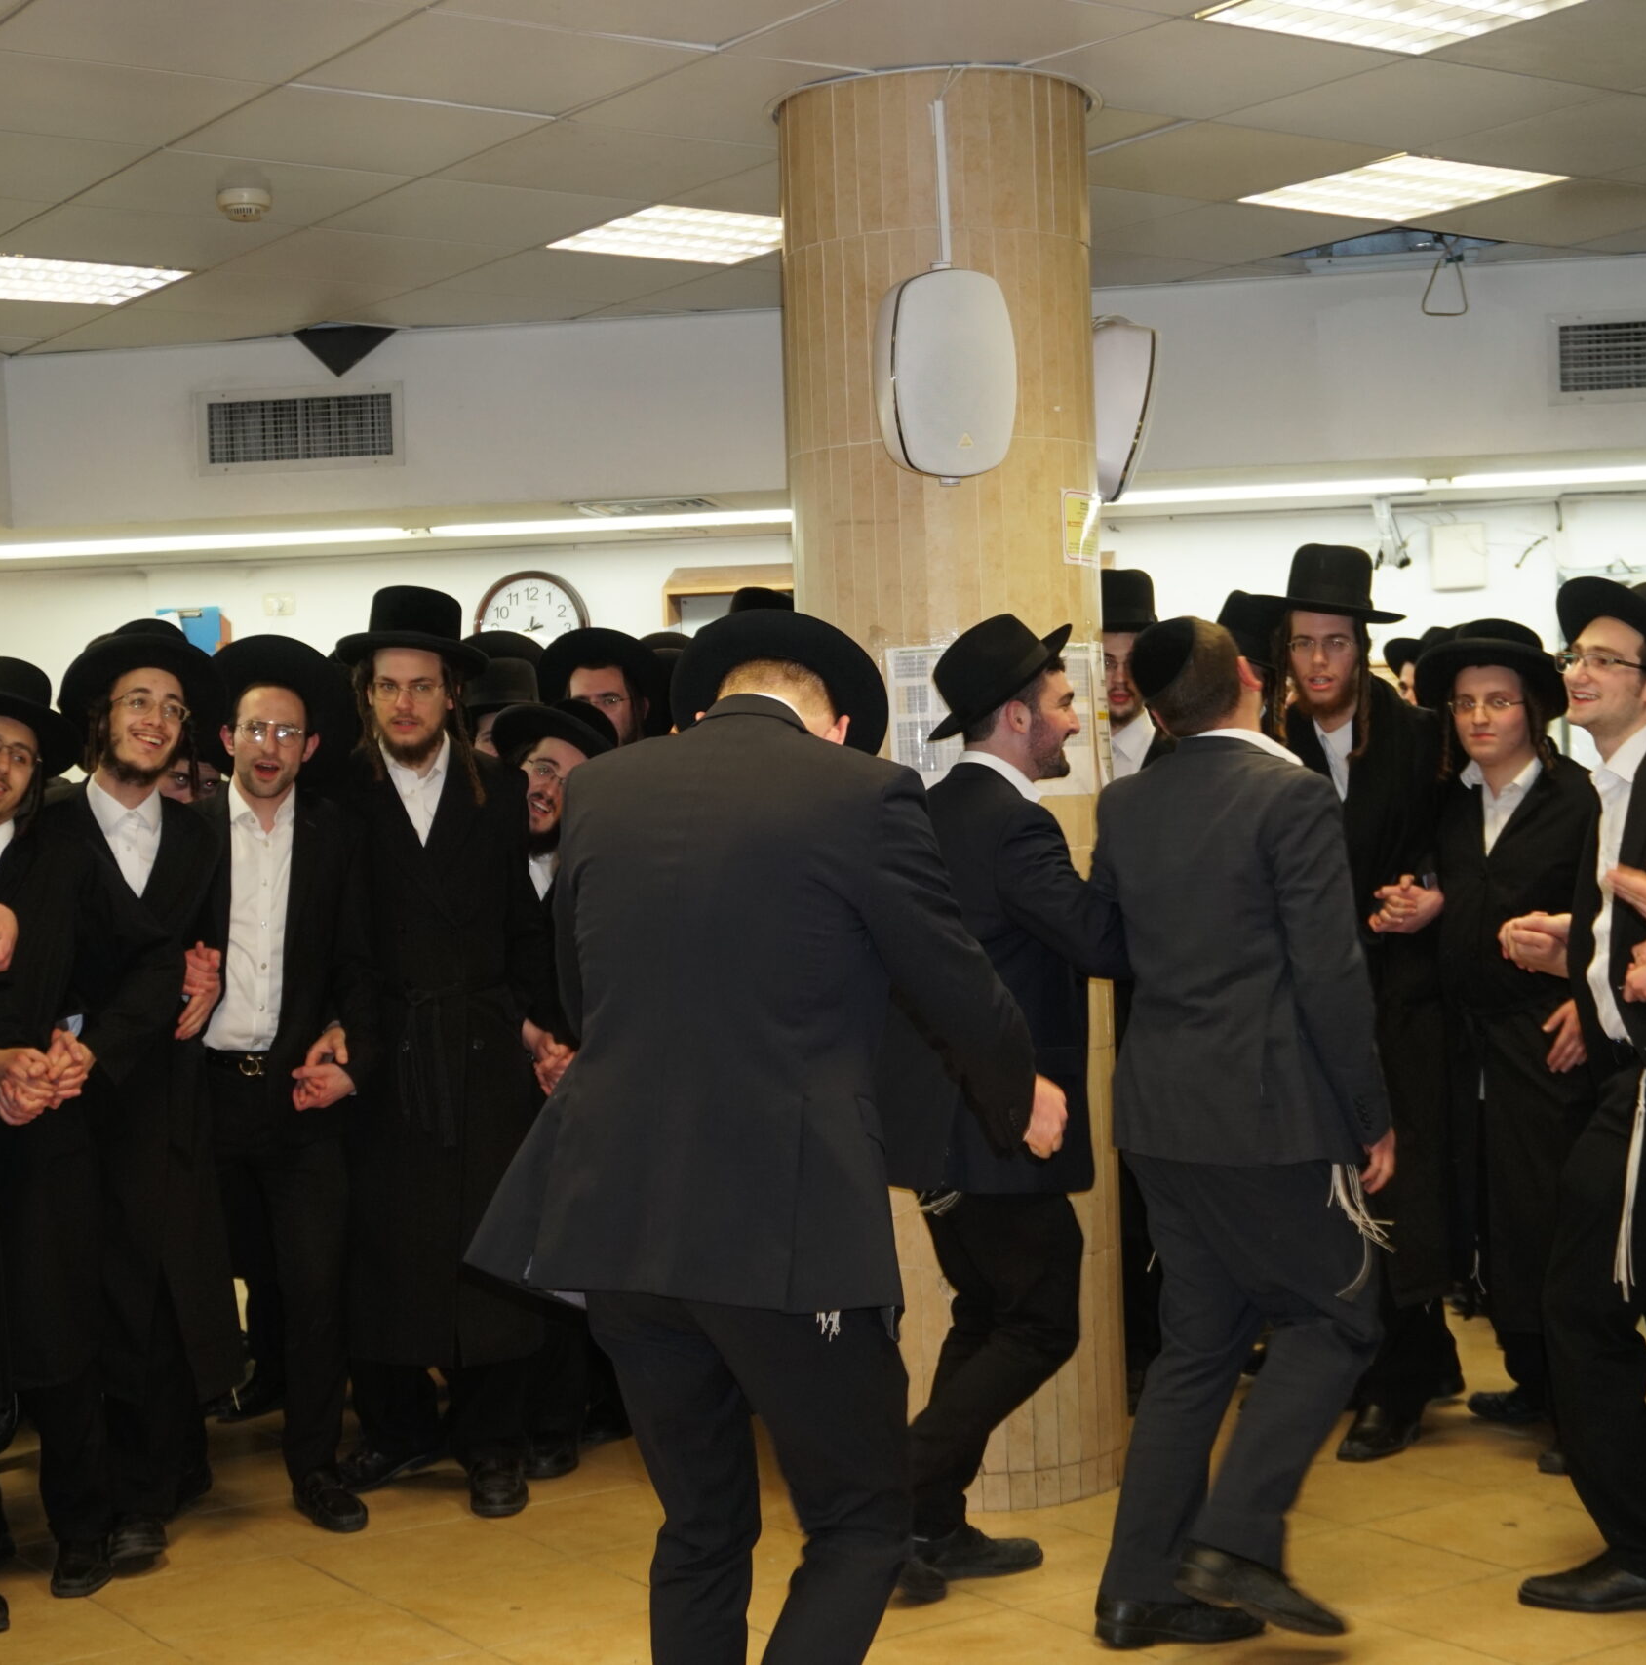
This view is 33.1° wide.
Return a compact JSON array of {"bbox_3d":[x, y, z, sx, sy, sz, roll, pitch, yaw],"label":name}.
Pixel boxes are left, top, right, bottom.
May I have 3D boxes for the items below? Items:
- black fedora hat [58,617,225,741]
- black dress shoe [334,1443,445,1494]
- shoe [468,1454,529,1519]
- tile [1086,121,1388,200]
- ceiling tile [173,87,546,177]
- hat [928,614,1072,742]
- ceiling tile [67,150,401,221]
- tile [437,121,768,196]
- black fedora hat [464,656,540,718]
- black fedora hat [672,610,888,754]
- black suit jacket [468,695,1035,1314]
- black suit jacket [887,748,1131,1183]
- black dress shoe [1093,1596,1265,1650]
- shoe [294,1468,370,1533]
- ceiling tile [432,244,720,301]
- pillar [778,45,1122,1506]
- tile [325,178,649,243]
[{"bbox_3d":[-1.267,-0.288,5.172,0.315,0.130,0.335,4,-35,-14],"label":"black fedora hat"},{"bbox_3d":[-0.915,1.262,5.659,0.285,0.110,0.100,-16,7,-23],"label":"black dress shoe"},{"bbox_3d":[-0.652,1.291,5.585,0.112,0.105,0.290,-2,1,-5],"label":"shoe"},{"bbox_3d":[0.876,-1.494,6.178,0.600,0.018,0.600,-3,1,-35],"label":"tile"},{"bbox_3d":[-0.950,-1.439,5.676,0.600,0.020,0.600,-2,1,-35],"label":"ceiling tile"},{"bbox_3d":[0.291,-0.291,4.929,0.325,0.130,0.310,-40,2,-1],"label":"hat"},{"bbox_3d":[-1.286,-1.427,6.137,0.600,0.018,0.600,-3,1,-35],"label":"ceiling tile"},{"bbox_3d":[-0.459,-1.458,6.017,0.600,0.020,0.600,-3,1,-35],"label":"tile"},{"bbox_3d":[-0.733,-0.325,6.300,0.310,0.140,0.340,-2,1,-7],"label":"black fedora hat"},{"bbox_3d":[-0.057,-0.188,3.782,0.305,0.335,0.130,1,36,4],"label":"black fedora hat"},{"bbox_3d":[-0.094,0.224,3.650,0.700,0.790,0.450,-2,-5,9],"label":"black suit jacket"},{"bbox_3d":[0.326,0.256,4.950,0.360,0.760,0.460,-2,1,-28],"label":"black suit jacket"},{"bbox_3d":[0.590,1.273,4.582,0.295,0.105,0.105,-2,1,-11],"label":"black dress shoe"},{"bbox_3d":[-0.978,1.298,5.511,0.106,0.110,0.290,-2,1,-28],"label":"shoe"},{"bbox_3d":[-0.647,-1.478,7.345,0.600,0.020,0.600,-2,1,-35],"label":"ceiling tile"},{"bbox_3d":[0.265,-0.084,5.630,0.616,2.758,0.616,-2,1,0],"label":"pillar"},{"bbox_3d":[-0.802,-1.456,6.509,0.600,0.020,0.600,-3,1,-35],"label":"tile"}]

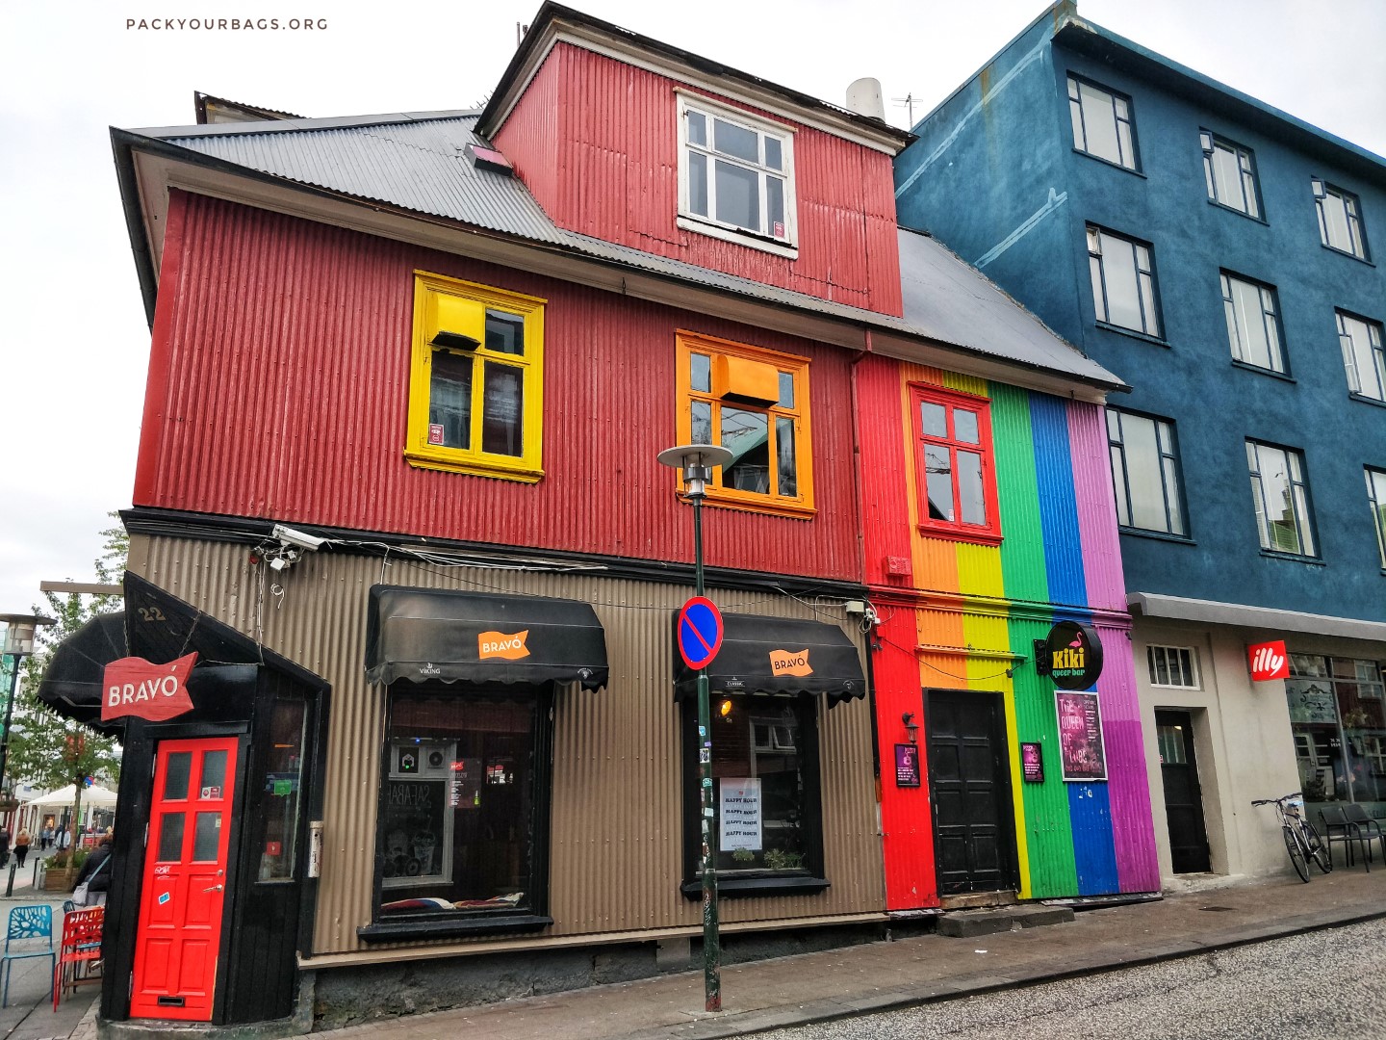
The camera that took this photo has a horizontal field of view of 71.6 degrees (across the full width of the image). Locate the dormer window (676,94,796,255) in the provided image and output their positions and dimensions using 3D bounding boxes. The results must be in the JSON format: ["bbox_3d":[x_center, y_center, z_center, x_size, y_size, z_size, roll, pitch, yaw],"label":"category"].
[{"bbox_3d":[0.553,-4.116,11.477,1.642,1.745,0.150,7,-15,-28],"label":"dormer window"}]

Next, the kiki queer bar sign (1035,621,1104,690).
[{"bbox_3d":[4.558,1.645,11.628,0.220,0.800,0.840,7,-16,-25],"label":"kiki queer bar sign"}]

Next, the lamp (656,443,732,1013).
[{"bbox_3d":[0.051,1.610,8.096,0.780,4.630,0.780,0,-15,0],"label":"lamp"}]

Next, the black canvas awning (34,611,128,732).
[{"bbox_3d":[-6.315,1.539,10.095,0.670,0.930,2.000,7,-15,-28],"label":"black canvas awning"}]

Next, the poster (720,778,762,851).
[{"bbox_3d":[0.501,3.013,9.839,0.498,0.708,0.020,7,-15,-28],"label":"poster"}]

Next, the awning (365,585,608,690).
[{"bbox_3d":[-1.809,1.069,8.574,2.020,0.890,0.620,7,-15,-28],"label":"awning"}]

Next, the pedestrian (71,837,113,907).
[{"bbox_3d":[-6.506,4.186,10.533,0.550,1.500,0.450,7,-16,-25],"label":"pedestrian"}]

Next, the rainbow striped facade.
[{"bbox_3d":[3.967,1.260,11.867,4.280,6.420,0.250,7,-16,-25],"label":"rainbow striped facade"}]

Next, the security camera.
[{"bbox_3d":[-3.275,0.149,7.996,0.120,0.120,0.420,-12,-26,40],"label":"security camera"}]

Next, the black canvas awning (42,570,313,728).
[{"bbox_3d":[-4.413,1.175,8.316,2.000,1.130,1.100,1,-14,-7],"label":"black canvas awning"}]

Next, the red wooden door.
[{"bbox_3d":[-4.062,2.846,7.713,0.780,2.110,0.060,-4,-14,14],"label":"red wooden door"}]

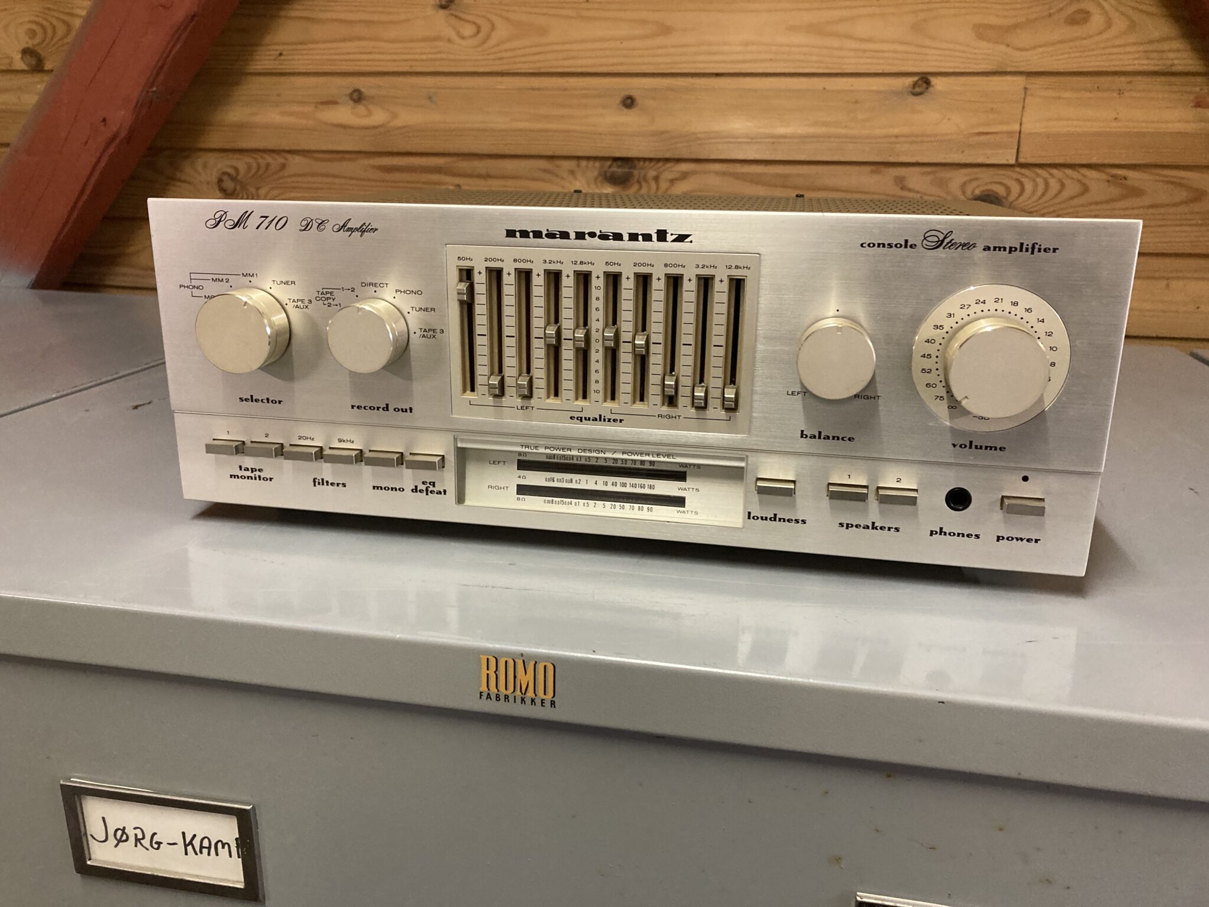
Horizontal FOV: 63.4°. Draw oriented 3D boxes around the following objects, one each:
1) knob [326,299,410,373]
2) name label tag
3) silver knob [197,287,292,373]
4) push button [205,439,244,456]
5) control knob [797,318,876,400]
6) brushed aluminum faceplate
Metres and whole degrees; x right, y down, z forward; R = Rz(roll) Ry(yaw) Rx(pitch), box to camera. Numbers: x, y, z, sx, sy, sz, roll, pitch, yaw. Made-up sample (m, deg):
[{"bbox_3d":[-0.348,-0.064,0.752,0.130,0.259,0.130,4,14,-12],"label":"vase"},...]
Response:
[{"bbox_3d":[-0.104,-0.052,0.431,0.031,0.031,0.019,4,17,11],"label":"knob"},{"bbox_3d":[-0.196,0.173,0.436,0.094,0.048,0.005,4,17,11],"label":"name label tag"},{"bbox_3d":[-0.164,-0.055,0.443,0.037,0.037,0.018,4,17,11],"label":"silver knob"},{"bbox_3d":[-0.181,-0.002,0.468,0.015,0.005,0.007,4,17,11],"label":"push button"},{"bbox_3d":[0.093,-0.038,0.393,0.030,0.030,0.019,4,17,11],"label":"control knob"},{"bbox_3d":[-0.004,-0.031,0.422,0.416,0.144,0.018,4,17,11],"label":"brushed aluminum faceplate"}]

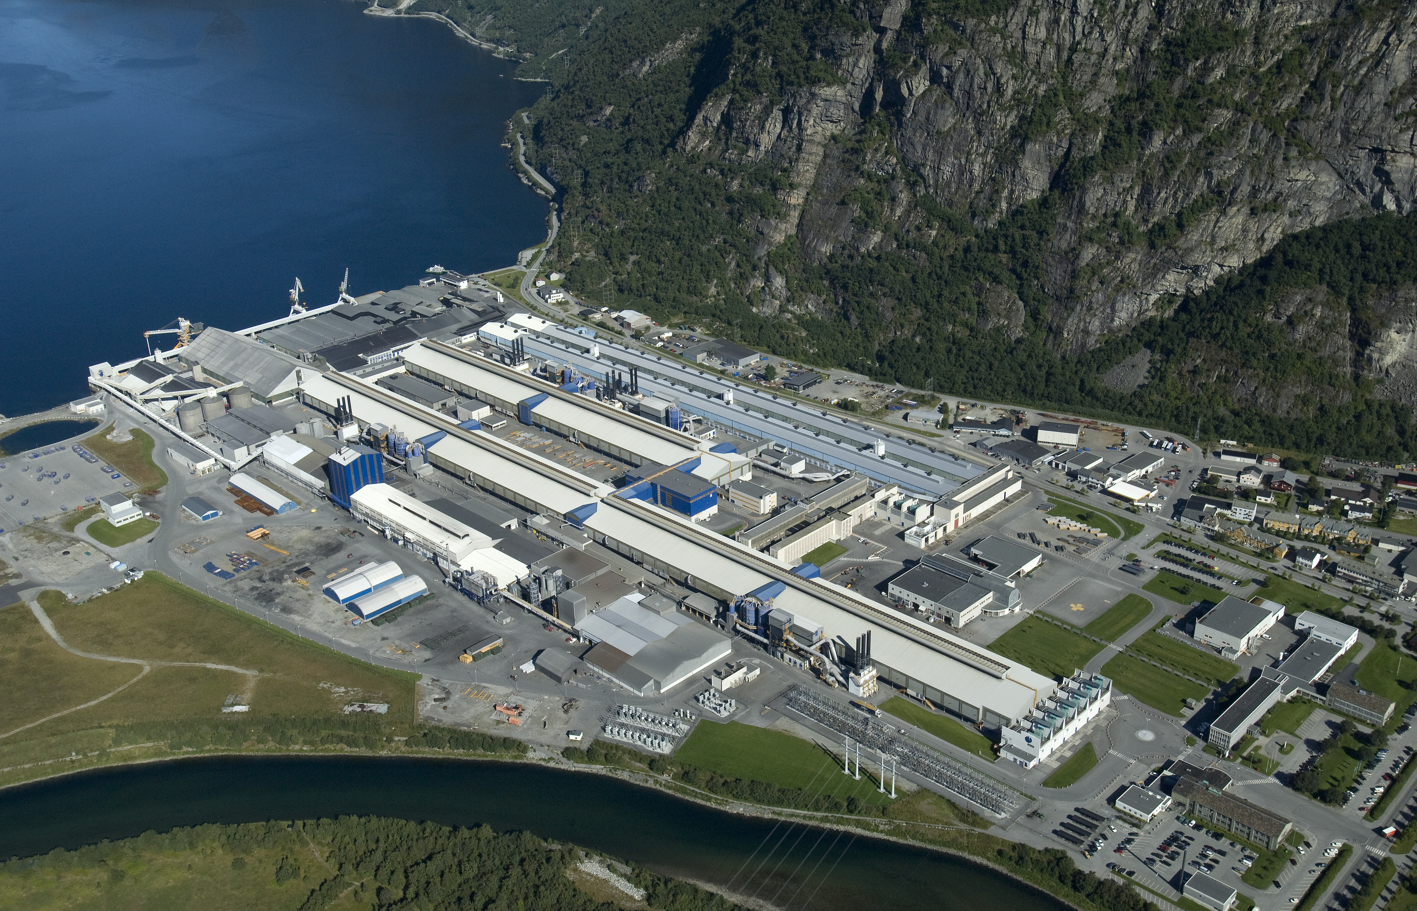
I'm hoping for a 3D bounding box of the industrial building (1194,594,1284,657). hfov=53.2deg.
[{"bbox_3d":[324.010,101.130,862.200,55.350,12.080,28.680,-24,33,-39],"label":"industrial building"}]

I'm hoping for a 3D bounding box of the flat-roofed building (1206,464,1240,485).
[{"bbox_3d":[383.340,14.200,1051.480,20.730,4.230,12.280,11,28,25],"label":"flat-roofed building"}]

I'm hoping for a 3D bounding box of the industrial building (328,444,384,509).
[{"bbox_3d":[-257.300,13.620,1036.650,22.000,37.400,29.600,21,33,40],"label":"industrial building"}]

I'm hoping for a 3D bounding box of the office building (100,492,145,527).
[{"bbox_3d":[-427.157,38.679,1023.583,35.800,8.800,19.900,21,32,40],"label":"office building"}]

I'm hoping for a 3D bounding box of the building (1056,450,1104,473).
[{"bbox_3d":[277.706,4.797,1065.669,26.700,7.300,25.700,21,32,40],"label":"building"}]

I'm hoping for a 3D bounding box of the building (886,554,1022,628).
[{"bbox_3d":[155.430,83.820,884.790,64.500,13.500,54.500,21,33,40],"label":"building"}]

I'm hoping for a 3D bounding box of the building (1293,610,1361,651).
[{"bbox_3d":[364.984,104.864,839.470,31.500,8.000,19.500,21,32,40],"label":"building"}]

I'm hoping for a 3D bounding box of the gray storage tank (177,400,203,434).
[{"bbox_3d":[-433.260,-30.840,1186.960,17.710,20.930,17.710,21,34,40],"label":"gray storage tank"}]

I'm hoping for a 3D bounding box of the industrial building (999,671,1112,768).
[{"bbox_3d":[190.850,144.080,777.840,20.630,14.590,81.510,21,34,40],"label":"industrial building"}]

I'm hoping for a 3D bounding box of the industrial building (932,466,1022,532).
[{"bbox_3d":[191.170,29.050,997.780,13.600,15.500,86.200,21,33,40],"label":"industrial building"}]

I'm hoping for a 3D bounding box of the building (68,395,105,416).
[{"bbox_3d":[-542.290,-43.470,1238.340,23.450,6.740,20.730,21,34,40],"label":"building"}]

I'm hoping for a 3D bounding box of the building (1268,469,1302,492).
[{"bbox_3d":[417.693,18.139,1027.627,14.400,8.700,18.200,11,27,26],"label":"building"}]

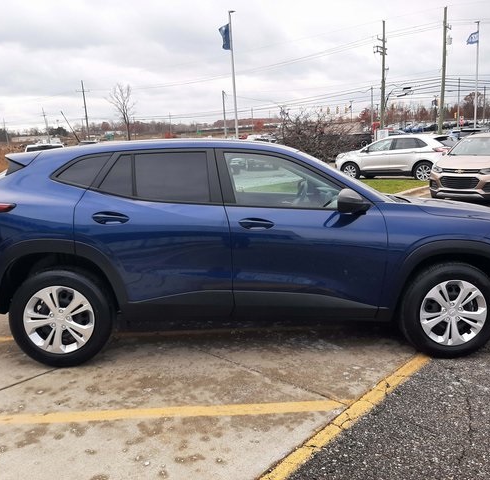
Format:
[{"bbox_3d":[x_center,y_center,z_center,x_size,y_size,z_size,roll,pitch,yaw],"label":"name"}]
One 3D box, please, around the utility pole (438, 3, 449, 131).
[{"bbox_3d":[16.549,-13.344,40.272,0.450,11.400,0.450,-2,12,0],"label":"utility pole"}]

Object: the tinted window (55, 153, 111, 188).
[{"bbox_3d":[-1.093,-0.467,3.255,0.360,0.230,0.050,-1,-8,-2],"label":"tinted window"}]

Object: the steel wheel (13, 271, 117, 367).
[{"bbox_3d":[-1.271,0.539,3.453,0.690,0.690,0.230,-2,11,4],"label":"steel wheel"}]

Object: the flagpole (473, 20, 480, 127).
[{"bbox_3d":[24.076,-16.760,49.780,0.200,11.000,0.200,3,12,25],"label":"flagpole"}]

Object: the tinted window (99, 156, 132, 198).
[{"bbox_3d":[-0.881,-0.442,3.296,0.250,0.310,0.030,-2,-7,4],"label":"tinted window"}]

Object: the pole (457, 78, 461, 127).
[{"bbox_3d":[42.909,-27.229,96.405,0.300,9.500,0.300,2,12,23],"label":"pole"}]

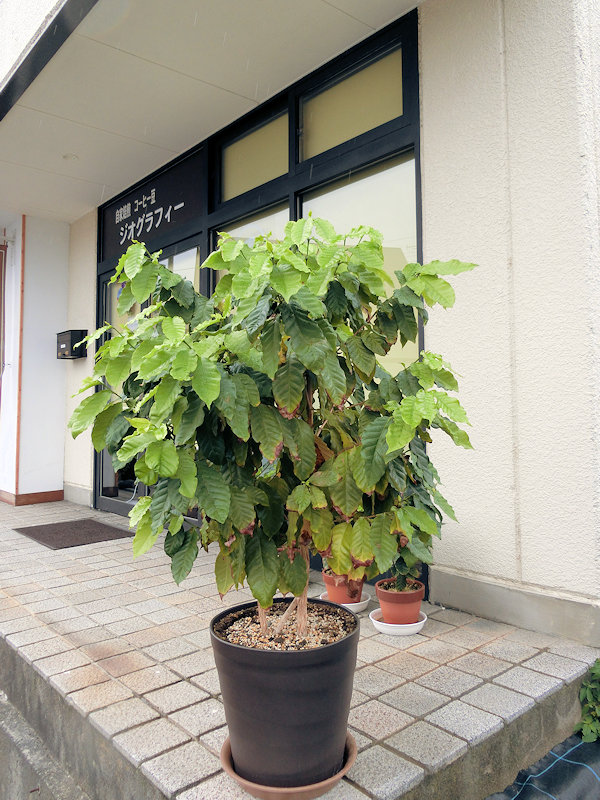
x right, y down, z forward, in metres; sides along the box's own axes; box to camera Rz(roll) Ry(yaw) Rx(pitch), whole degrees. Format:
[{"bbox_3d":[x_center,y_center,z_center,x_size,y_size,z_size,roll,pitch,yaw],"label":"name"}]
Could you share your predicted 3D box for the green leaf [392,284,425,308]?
[{"bbox_3d":[0.248,-0.228,1.285,0.062,0.020,0.102,-8,44,-16],"label":"green leaf"}]

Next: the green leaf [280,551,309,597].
[{"bbox_3d":[-0.010,0.333,1.120,0.052,0.095,0.025,-4,-12,-1],"label":"green leaf"}]

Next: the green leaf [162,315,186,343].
[{"bbox_3d":[-0.238,-0.135,1.093,0.048,0.066,0.022,-4,-32,3],"label":"green leaf"}]

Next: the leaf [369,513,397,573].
[{"bbox_3d":[0.175,0.299,1.210,0.058,0.125,0.020,4,-9,-2],"label":"leaf"}]

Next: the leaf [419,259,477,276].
[{"bbox_3d":[0.312,-0.276,1.210,0.124,0.030,0.048,-5,17,0],"label":"leaf"}]

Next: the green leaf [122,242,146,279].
[{"bbox_3d":[-0.326,-0.279,1.160,0.043,0.083,0.022,14,-12,1],"label":"green leaf"}]

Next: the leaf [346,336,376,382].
[{"bbox_3d":[0.125,-0.086,1.180,0.047,0.096,0.026,-27,-11,7],"label":"leaf"}]

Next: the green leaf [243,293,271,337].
[{"bbox_3d":[-0.082,-0.165,1.130,0.038,0.094,0.028,24,-7,14],"label":"green leaf"}]

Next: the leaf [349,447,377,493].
[{"bbox_3d":[0.128,0.140,1.160,0.054,0.101,0.028,-14,-18,4],"label":"leaf"}]

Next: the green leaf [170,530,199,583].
[{"bbox_3d":[-0.223,0.307,1.130,0.049,0.111,0.022,10,-11,18],"label":"green leaf"}]

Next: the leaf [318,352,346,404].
[{"bbox_3d":[0.062,-0.045,1.165,0.055,0.119,0.022,-12,-15,-11],"label":"leaf"}]

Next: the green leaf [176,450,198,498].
[{"bbox_3d":[-0.208,0.136,1.060,0.036,0.096,0.022,-19,-19,2],"label":"green leaf"}]

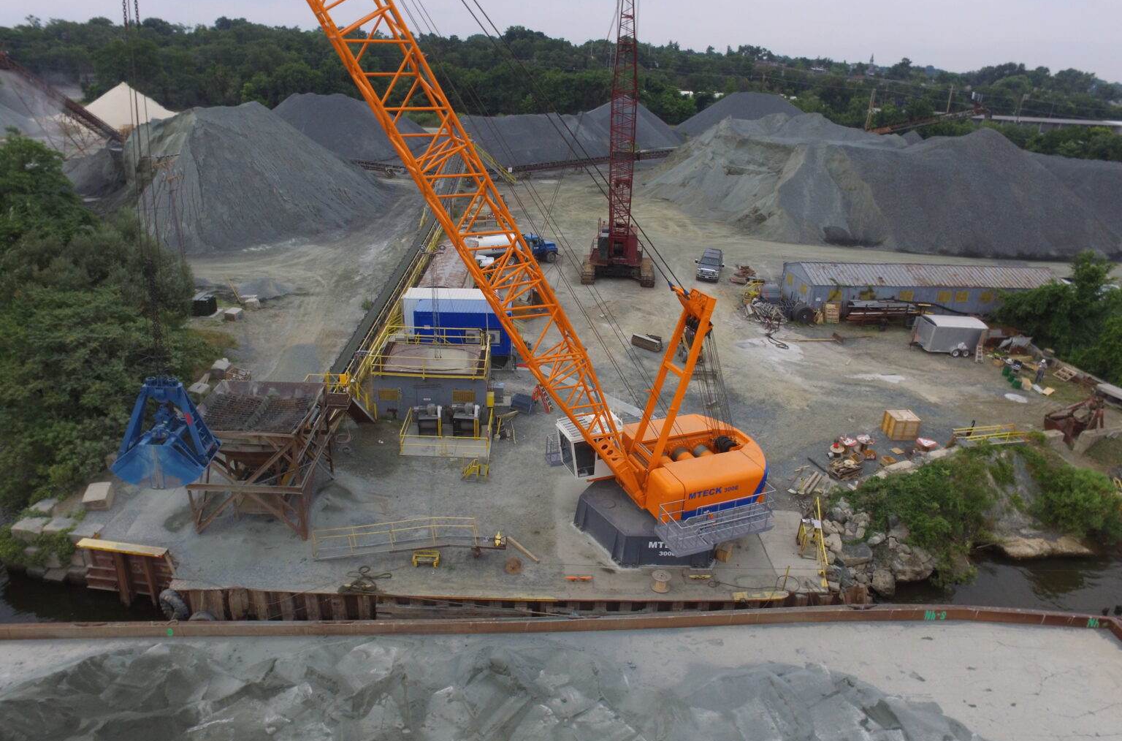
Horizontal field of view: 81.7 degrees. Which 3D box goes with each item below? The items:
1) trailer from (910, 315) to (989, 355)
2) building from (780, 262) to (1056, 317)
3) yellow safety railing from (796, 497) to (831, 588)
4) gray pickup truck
[{"bbox_3d":[27.758,-2.494,46.925,4.500,2.400,2.150,2,23,0],"label":"trailer"},{"bbox_3d":[30.768,-7.125,55.678,21.600,4.100,6.900,0,23,-3],"label":"building"},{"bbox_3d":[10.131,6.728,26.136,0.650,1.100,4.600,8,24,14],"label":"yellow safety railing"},{"bbox_3d":[15.233,-10.654,65.565,2.200,1.950,5.800,9,24,16],"label":"gray pickup truck"}]

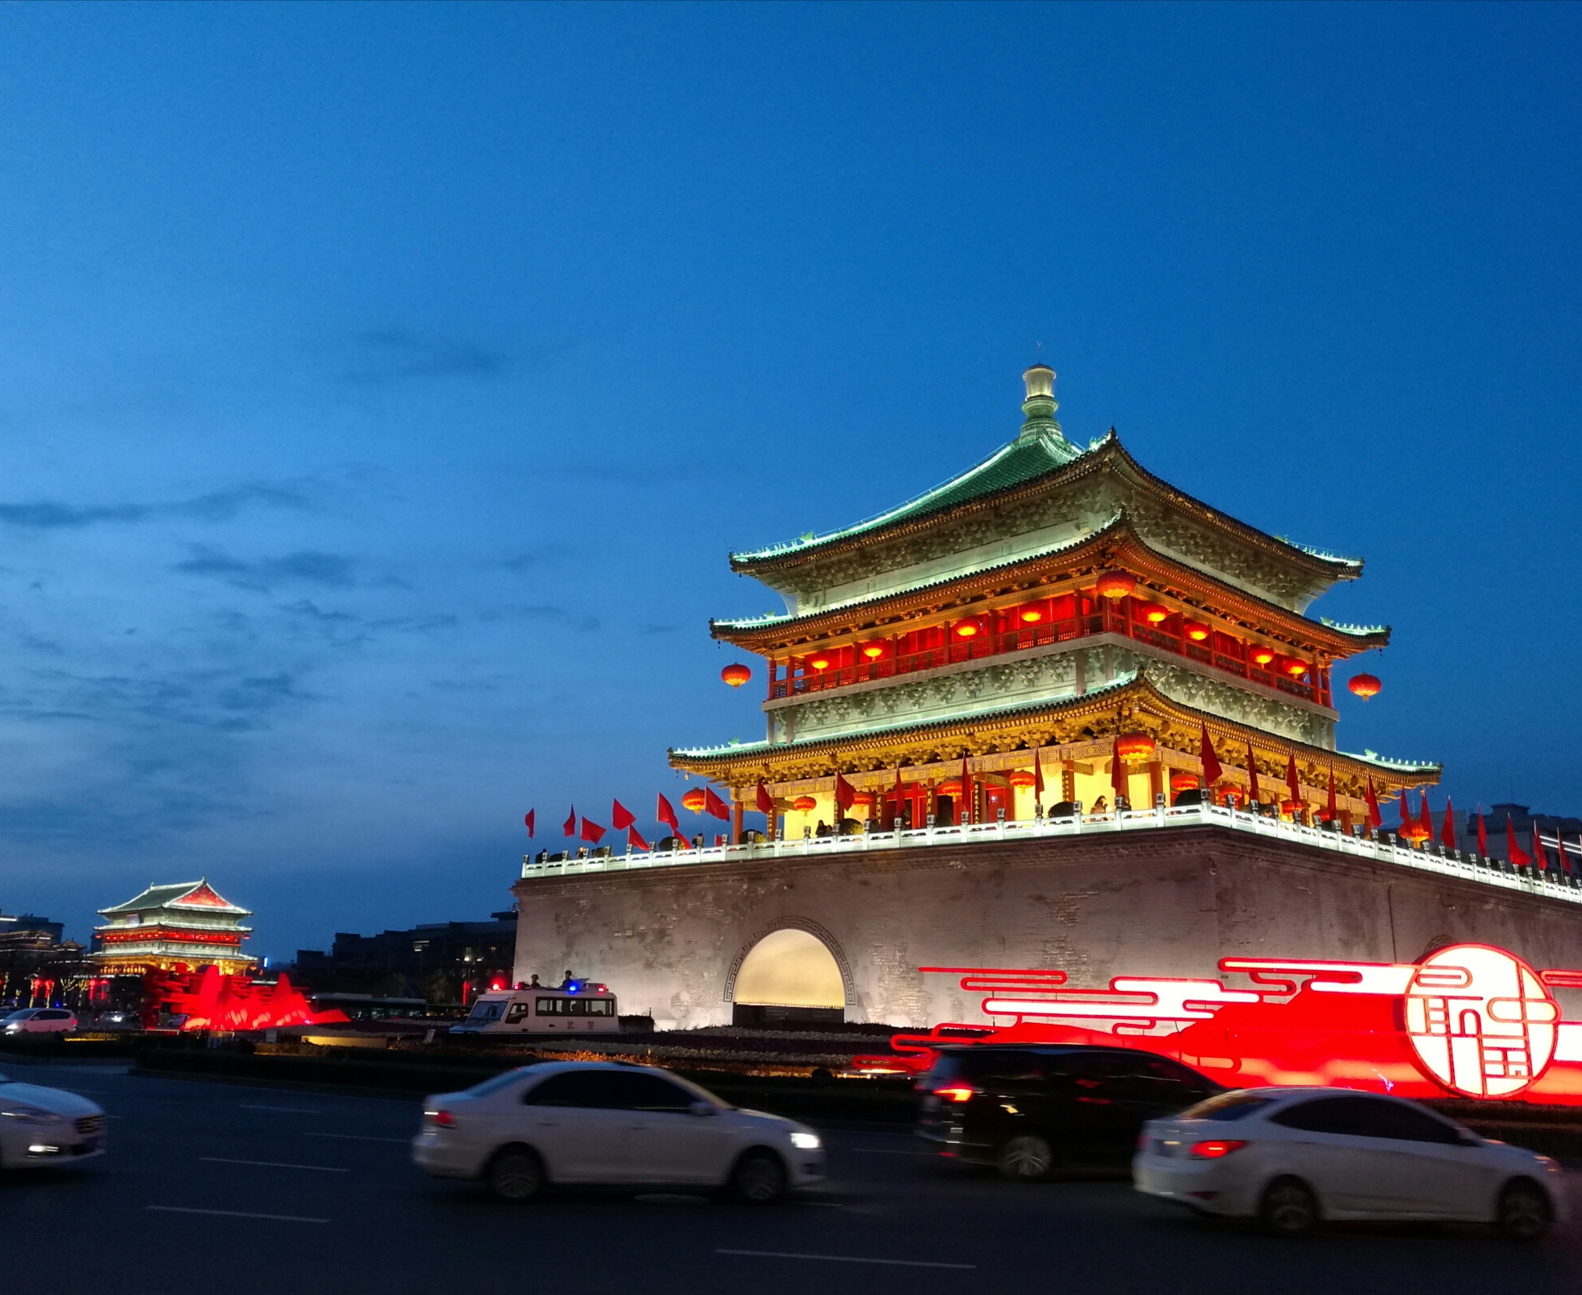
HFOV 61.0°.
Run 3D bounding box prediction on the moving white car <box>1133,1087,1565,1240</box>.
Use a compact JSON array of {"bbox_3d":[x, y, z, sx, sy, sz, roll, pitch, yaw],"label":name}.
[{"bbox_3d":[6.017,5.535,14.655,4.420,1.460,1.720,4,-15,-8],"label":"moving white car"}]

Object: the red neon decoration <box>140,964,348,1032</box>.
[{"bbox_3d":[-23.282,15.369,58.883,2.200,2.900,17.000,1,-15,0],"label":"red neon decoration"}]

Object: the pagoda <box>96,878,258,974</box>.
[{"bbox_3d":[-164.392,78.431,358.611,35.500,32.000,50.500,15,-20,-42],"label":"pagoda"}]

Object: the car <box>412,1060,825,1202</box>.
[{"bbox_3d":[-1.907,5.570,15.526,4.520,1.470,1.740,4,-15,-9],"label":"car"}]

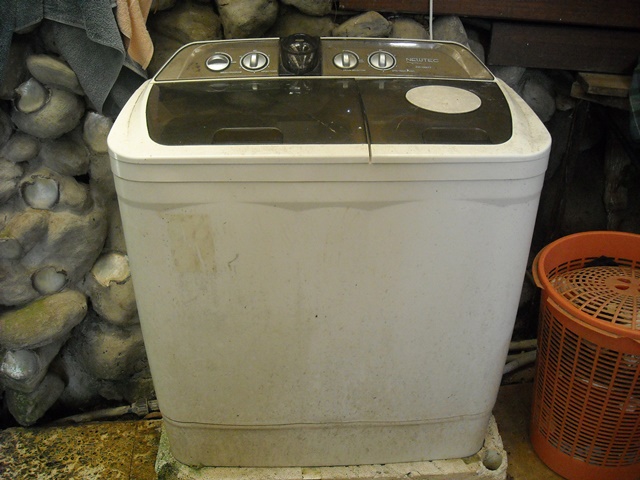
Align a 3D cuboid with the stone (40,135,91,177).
[{"bbox_3d":[-0.636,-0.210,1.610,0.130,0.095,0.100,-1,28,0],"label":"stone"}]

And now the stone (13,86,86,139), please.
[{"bbox_3d":[-0.633,-0.295,1.510,0.165,0.105,0.120,0,29,0],"label":"stone"}]

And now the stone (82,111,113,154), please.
[{"bbox_3d":[-0.545,-0.266,1.600,0.085,0.105,0.085,-1,28,0],"label":"stone"}]

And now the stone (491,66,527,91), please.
[{"bbox_3d":[0.464,-0.392,1.610,0.100,0.080,0.090,0,29,0],"label":"stone"}]

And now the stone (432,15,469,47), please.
[{"bbox_3d":[0.316,-0.510,1.590,0.095,0.085,0.090,0,29,0],"label":"stone"}]

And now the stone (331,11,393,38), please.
[{"bbox_3d":[0.103,-0.511,1.570,0.145,0.095,0.110,-1,28,0],"label":"stone"}]

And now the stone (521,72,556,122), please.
[{"bbox_3d":[0.551,-0.359,1.640,0.095,0.110,0.100,0,29,0],"label":"stone"}]

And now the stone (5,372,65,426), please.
[{"bbox_3d":[-0.746,0.417,1.690,0.145,0.130,0.120,-1,28,0],"label":"stone"}]

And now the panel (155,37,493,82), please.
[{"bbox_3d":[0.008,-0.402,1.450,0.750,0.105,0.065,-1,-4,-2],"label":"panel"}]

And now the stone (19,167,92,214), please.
[{"bbox_3d":[-0.654,-0.122,1.600,0.180,0.110,0.120,-1,28,0],"label":"stone"}]

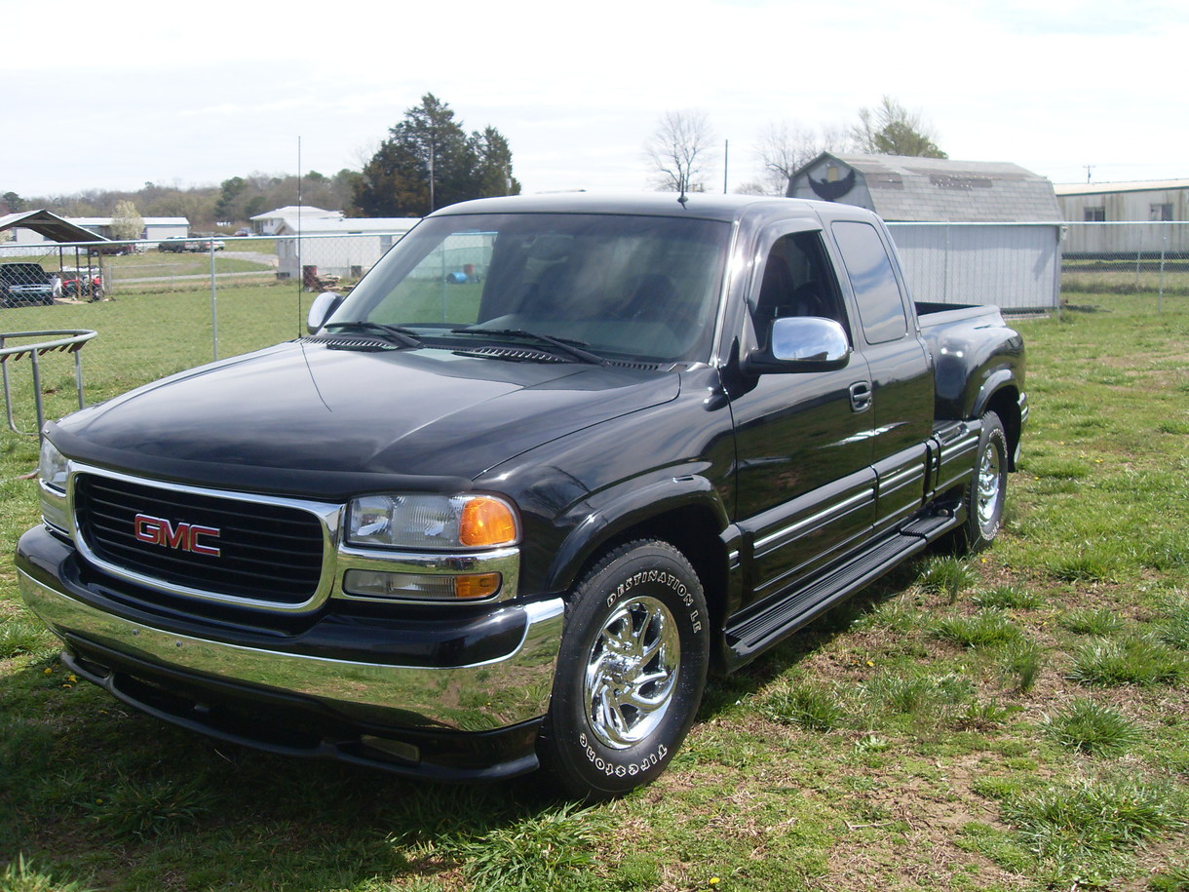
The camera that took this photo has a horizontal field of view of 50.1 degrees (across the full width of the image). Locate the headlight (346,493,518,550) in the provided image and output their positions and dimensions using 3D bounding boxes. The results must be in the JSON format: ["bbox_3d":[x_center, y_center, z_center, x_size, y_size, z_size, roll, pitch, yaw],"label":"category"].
[{"bbox_3d":[-0.373,0.175,2.983,0.395,0.135,0.170,4,10,19],"label":"headlight"}]

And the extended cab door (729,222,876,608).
[{"bbox_3d":[0.682,-0.180,4.507,0.270,1.300,1.220,7,11,32],"label":"extended cab door"}]

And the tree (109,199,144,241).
[{"bbox_3d":[-40.449,-19.317,110.000,3.037,3.712,2.885,1,9,0],"label":"tree"}]

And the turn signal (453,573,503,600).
[{"bbox_3d":[-0.267,0.330,2.984,0.115,0.060,0.070,3,10,13],"label":"turn signal"}]

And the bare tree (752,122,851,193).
[{"bbox_3d":[14.666,-18.704,90.000,7.178,8.558,6.819,1,9,0],"label":"bare tree"}]

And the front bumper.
[{"bbox_3d":[-0.992,0.523,3.375,1.930,0.490,0.440,7,11,31],"label":"front bumper"}]

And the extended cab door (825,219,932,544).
[{"bbox_3d":[1.140,-0.328,5.143,0.290,1.240,0.780,7,11,31],"label":"extended cab door"}]

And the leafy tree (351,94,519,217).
[{"bbox_3d":[-11.535,-19.402,92.000,12.000,12.300,10.500,0,9,0],"label":"leafy tree"}]

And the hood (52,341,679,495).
[{"bbox_3d":[-0.703,-0.119,3.738,1.550,0.280,1.260,7,11,31],"label":"hood"}]

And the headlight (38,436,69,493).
[{"bbox_3d":[-1.617,0.046,3.892,0.320,0.140,0.270,7,11,32],"label":"headlight"}]

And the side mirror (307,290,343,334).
[{"bbox_3d":[-1.039,-0.531,5.039,0.260,0.180,0.130,7,11,31],"label":"side mirror"}]

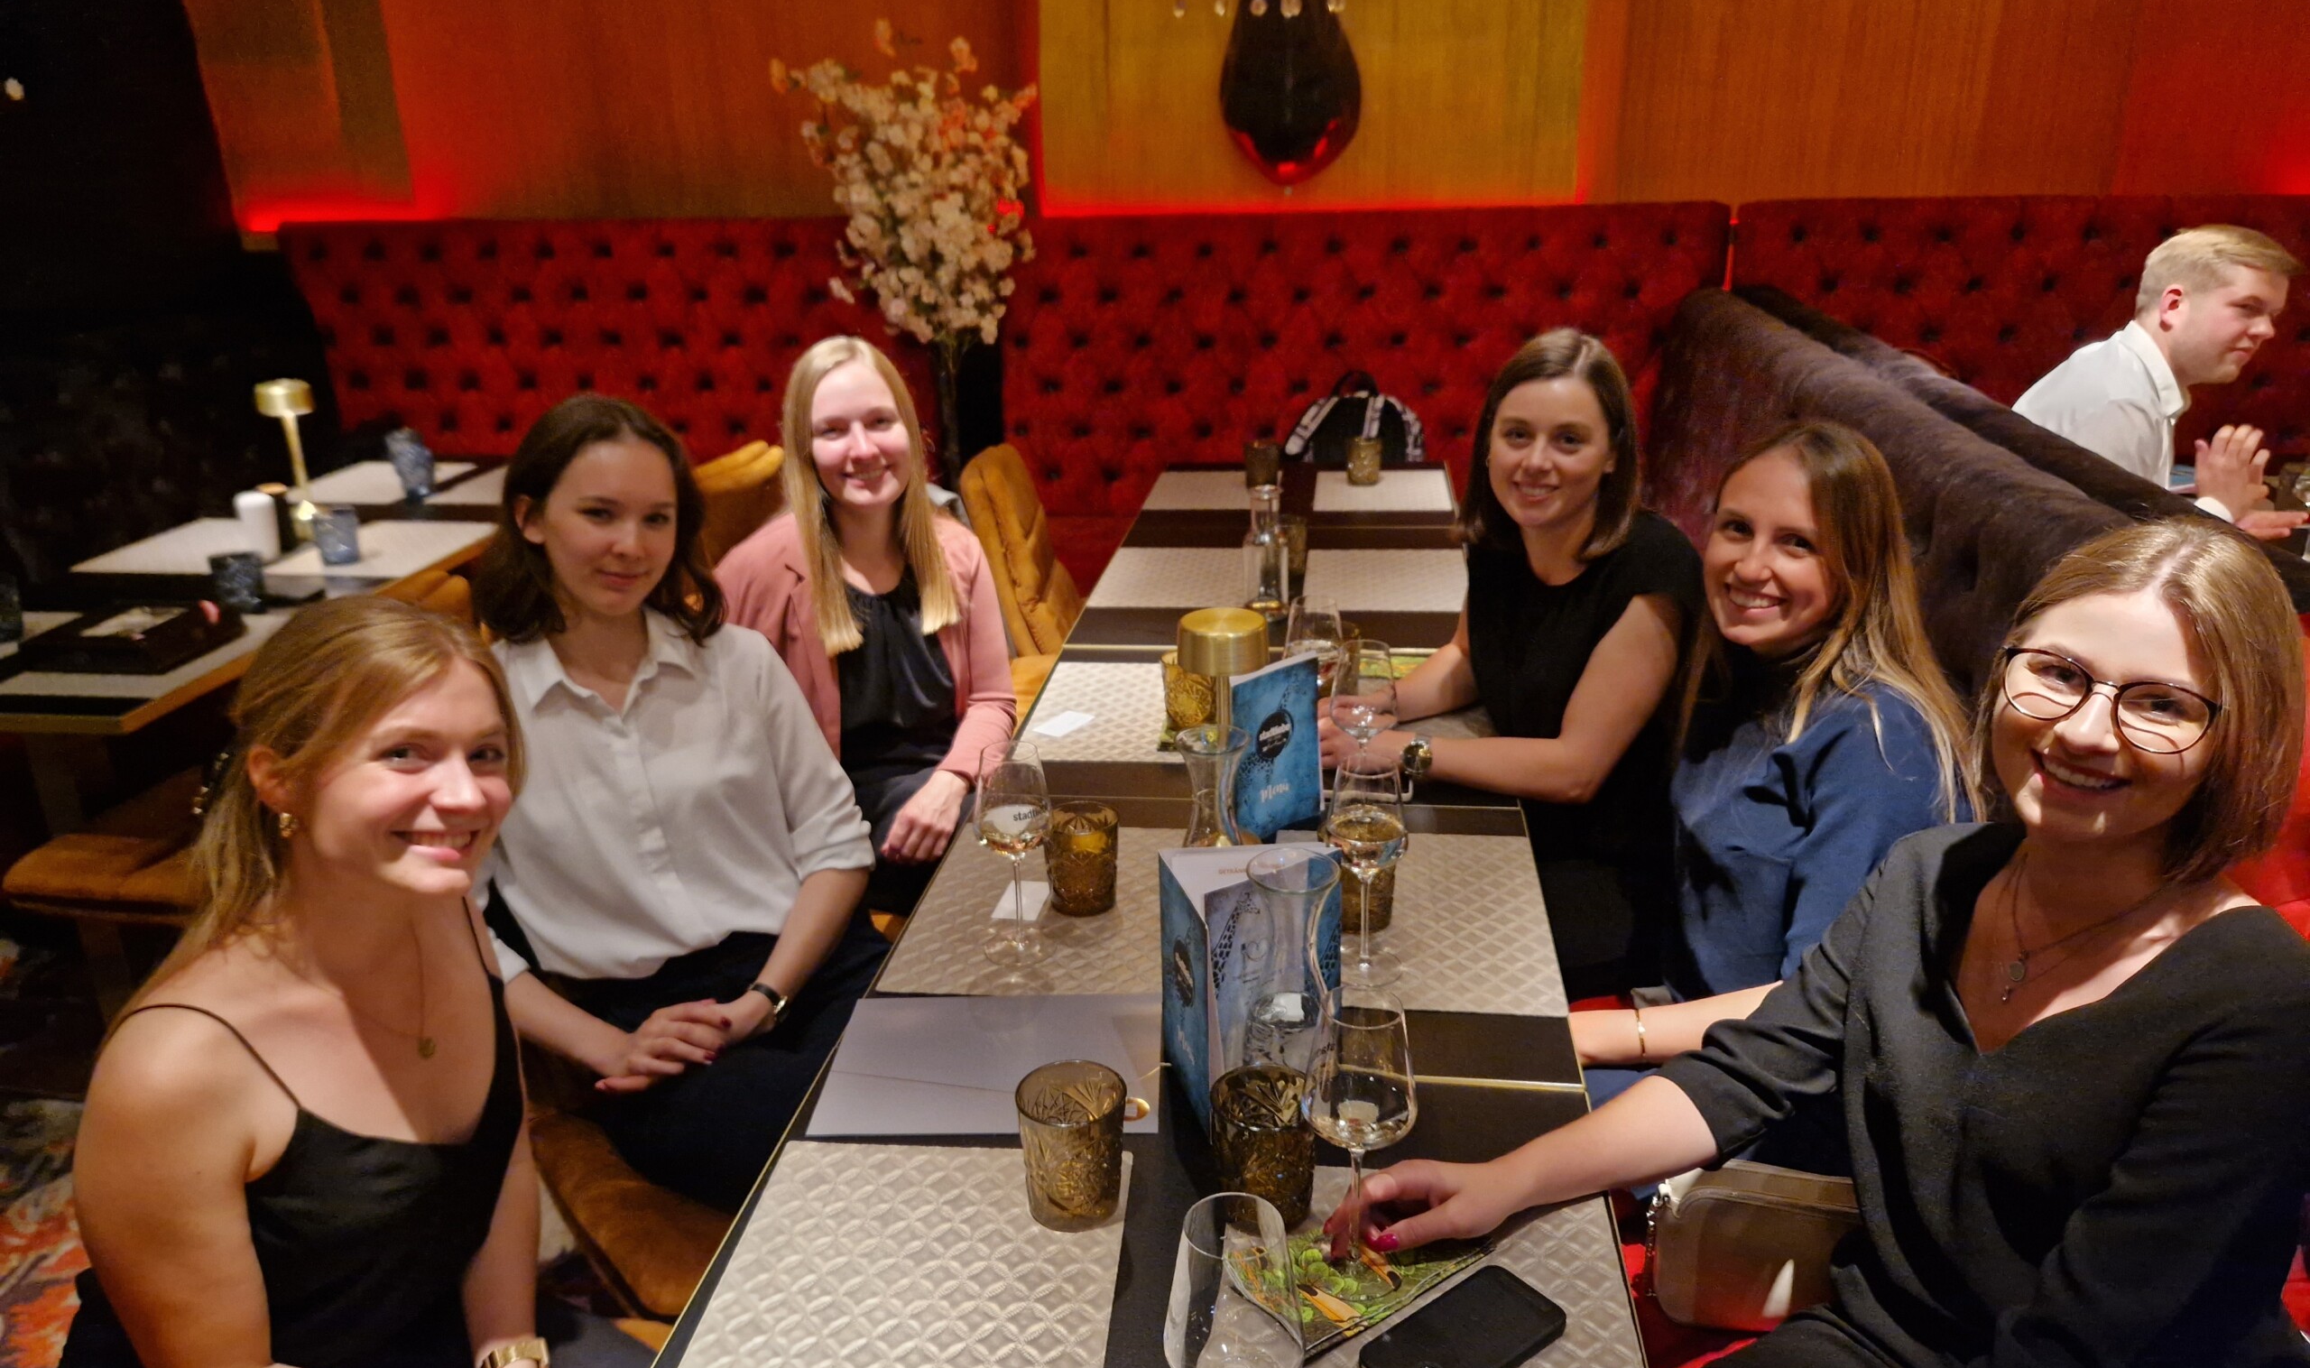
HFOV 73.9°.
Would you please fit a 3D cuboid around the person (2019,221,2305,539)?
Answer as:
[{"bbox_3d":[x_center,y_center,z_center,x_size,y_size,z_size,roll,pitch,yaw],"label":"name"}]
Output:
[{"bbox_3d":[1.785,-0.114,2.731,0.780,1.360,0.520,9,23,28],"label":"person"}]

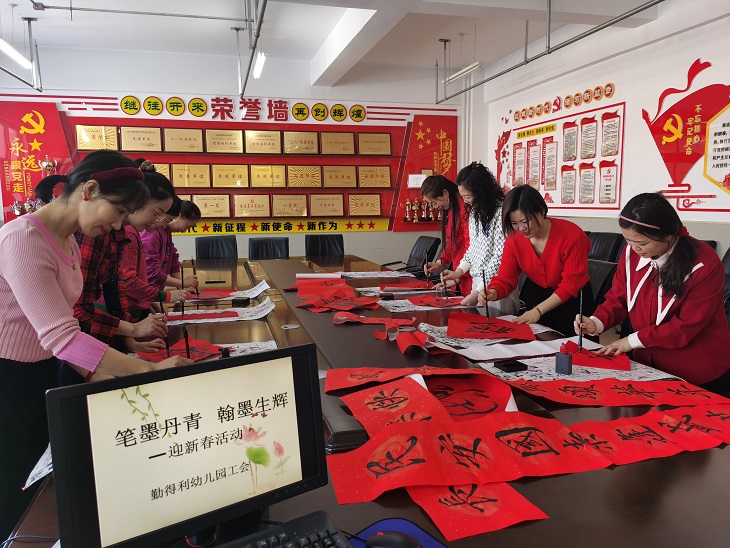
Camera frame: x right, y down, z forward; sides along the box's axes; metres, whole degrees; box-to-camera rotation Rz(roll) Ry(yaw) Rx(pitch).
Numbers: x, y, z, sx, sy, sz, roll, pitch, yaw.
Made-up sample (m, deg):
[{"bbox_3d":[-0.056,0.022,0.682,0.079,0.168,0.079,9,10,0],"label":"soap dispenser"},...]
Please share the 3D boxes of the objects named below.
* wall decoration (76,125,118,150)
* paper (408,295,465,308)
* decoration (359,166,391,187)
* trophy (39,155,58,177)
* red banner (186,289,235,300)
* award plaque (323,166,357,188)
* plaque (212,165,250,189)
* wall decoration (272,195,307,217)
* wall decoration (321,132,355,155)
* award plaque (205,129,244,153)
[{"bbox_3d":[-3.906,-1.978,8.323,0.565,0.360,0.030,-2,8,-14],"label":"wall decoration"},{"bbox_3d":[0.444,0.155,3.522,0.350,0.030,0.340,-2,7,-14],"label":"paper"},{"bbox_3d":[0.175,-1.679,9.865,0.585,0.385,0.030,-2,7,-14],"label":"decoration"},{"bbox_3d":[-4.732,-1.552,8.547,0.270,0.460,0.170,-2,7,-14],"label":"trophy"},{"bbox_3d":[-1.017,0.121,3.790,0.370,0.030,0.360,-2,7,-14],"label":"red banner"},{"bbox_3d":[-0.403,-1.573,9.282,0.565,0.360,0.030,-2,8,-14],"label":"award plaque"},{"bbox_3d":[-2.089,-1.512,8.853,0.565,0.360,0.030,-2,8,-14],"label":"plaque"},{"bbox_3d":[-1.198,-1.091,9.137,0.565,0.360,0.030,-2,8,-14],"label":"wall decoration"},{"bbox_3d":[-0.451,-2.205,9.639,0.585,0.385,0.030,-2,7,-14],"label":"wall decoration"},{"bbox_3d":[-2.161,-2.030,8.768,0.565,0.360,0.030,-2,8,-14],"label":"award plaque"}]

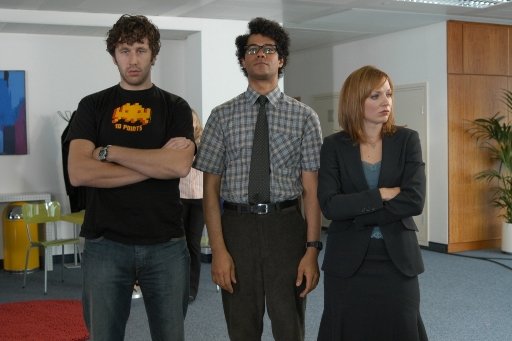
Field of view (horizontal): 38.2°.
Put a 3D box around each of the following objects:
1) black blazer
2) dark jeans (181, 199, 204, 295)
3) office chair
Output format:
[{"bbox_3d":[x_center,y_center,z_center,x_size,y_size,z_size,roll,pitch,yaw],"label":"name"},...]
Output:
[{"bbox_3d":[0.503,0.138,3.220,0.455,0.645,0.320,-1,3,6],"label":"black blazer"},{"bbox_3d":[-0.585,0.664,6.450,0.360,0.890,0.280,-1,3,-1],"label":"dark jeans"},{"bbox_3d":[-1.965,0.731,7.135,0.480,0.800,0.520,-4,4,-42],"label":"office chair"}]

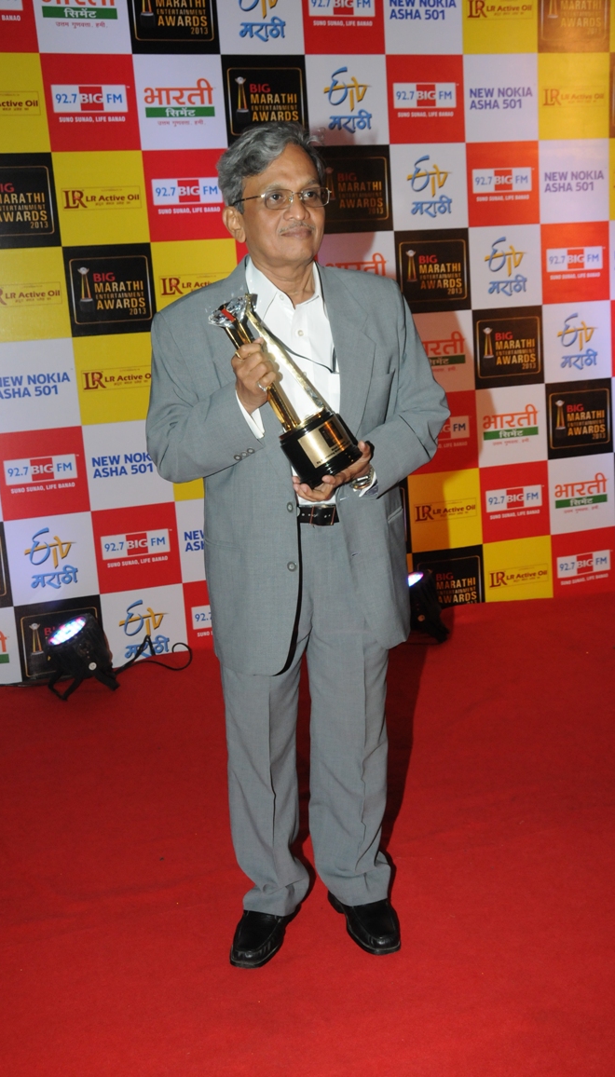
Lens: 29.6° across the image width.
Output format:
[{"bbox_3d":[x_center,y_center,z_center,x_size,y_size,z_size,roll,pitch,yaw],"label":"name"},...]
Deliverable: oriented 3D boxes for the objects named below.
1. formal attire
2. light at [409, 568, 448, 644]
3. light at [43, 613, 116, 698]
[{"bbox_3d":[-0.004,0.124,2.361,0.600,1.360,0.360,-6,11,-11],"label":"formal attire"},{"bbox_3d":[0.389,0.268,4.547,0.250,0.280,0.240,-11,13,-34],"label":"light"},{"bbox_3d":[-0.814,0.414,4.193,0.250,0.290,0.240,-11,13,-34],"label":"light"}]

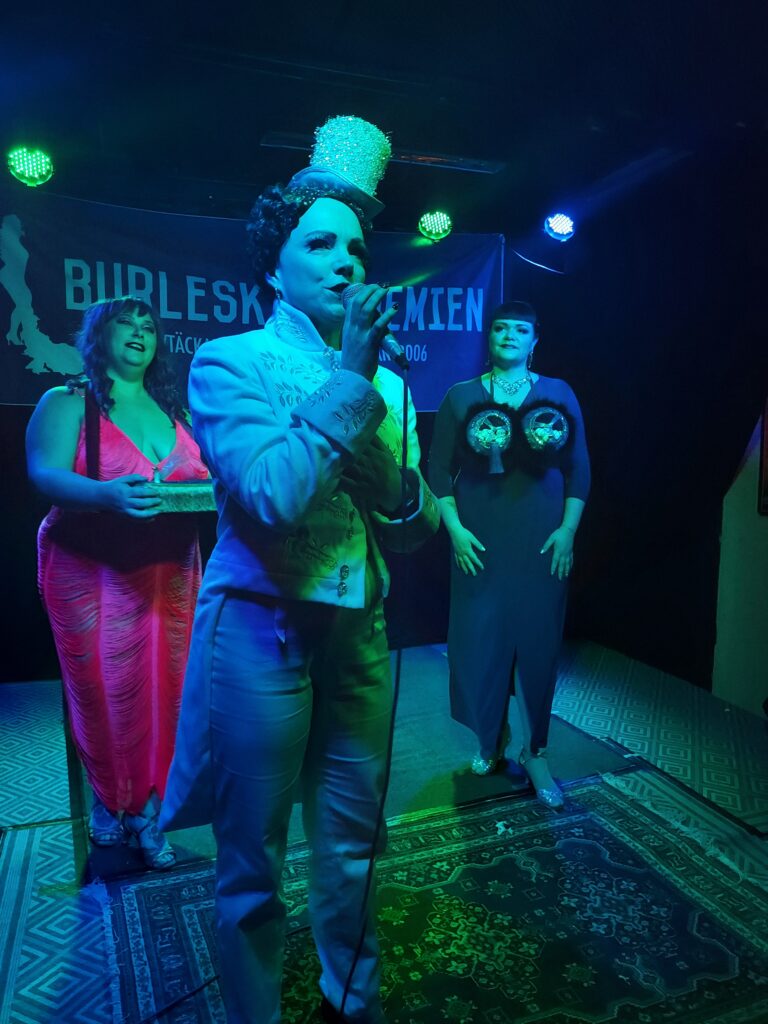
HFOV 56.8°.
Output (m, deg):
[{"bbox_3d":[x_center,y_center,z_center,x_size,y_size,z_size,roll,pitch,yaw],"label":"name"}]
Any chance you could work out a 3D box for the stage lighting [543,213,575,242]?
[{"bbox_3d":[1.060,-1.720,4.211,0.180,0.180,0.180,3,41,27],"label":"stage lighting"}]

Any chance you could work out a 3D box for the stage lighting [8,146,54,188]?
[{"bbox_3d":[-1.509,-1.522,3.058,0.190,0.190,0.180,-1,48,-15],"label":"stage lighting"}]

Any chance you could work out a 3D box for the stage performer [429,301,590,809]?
[{"bbox_3d":[0.466,0.131,2.567,0.600,1.740,0.460,1,6,2],"label":"stage performer"}]

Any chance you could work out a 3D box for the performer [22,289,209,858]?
[{"bbox_3d":[-0.735,0.211,2.107,0.670,1.665,0.500,-3,7,-31],"label":"performer"}]

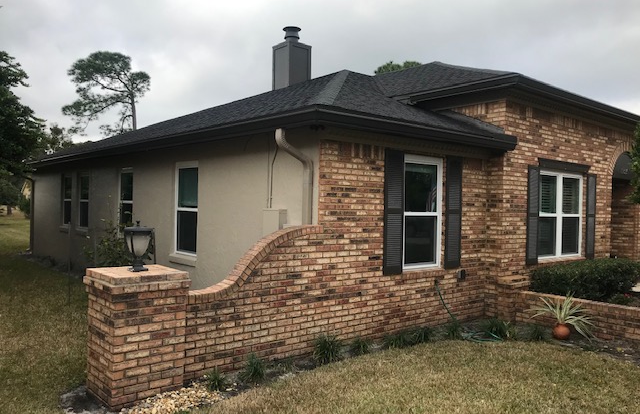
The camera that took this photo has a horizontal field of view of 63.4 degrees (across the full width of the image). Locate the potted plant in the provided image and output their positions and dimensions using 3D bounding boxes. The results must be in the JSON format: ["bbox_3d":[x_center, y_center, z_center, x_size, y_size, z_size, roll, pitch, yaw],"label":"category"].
[{"bbox_3d":[3.039,1.362,6.527,0.770,0.570,0.730,1,0,-40],"label":"potted plant"}]

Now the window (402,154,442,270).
[{"bbox_3d":[1.333,0.085,6.848,0.780,1.495,0.100,1,0,-40],"label":"window"}]

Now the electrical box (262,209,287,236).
[{"bbox_3d":[-0.546,0.260,6.197,0.110,0.460,0.340,1,0,-40],"label":"electrical box"}]

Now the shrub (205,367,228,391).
[{"bbox_3d":[-0.903,1.496,4.518,0.200,0.175,0.200,2,0,0],"label":"shrub"}]

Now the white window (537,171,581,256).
[{"bbox_3d":[4.106,0.135,8.838,1.680,1.420,0.100,1,0,-40],"label":"white window"}]

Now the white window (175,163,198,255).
[{"bbox_3d":[-2.085,0.025,8.132,0.100,1.460,0.780,1,0,-40],"label":"white window"}]

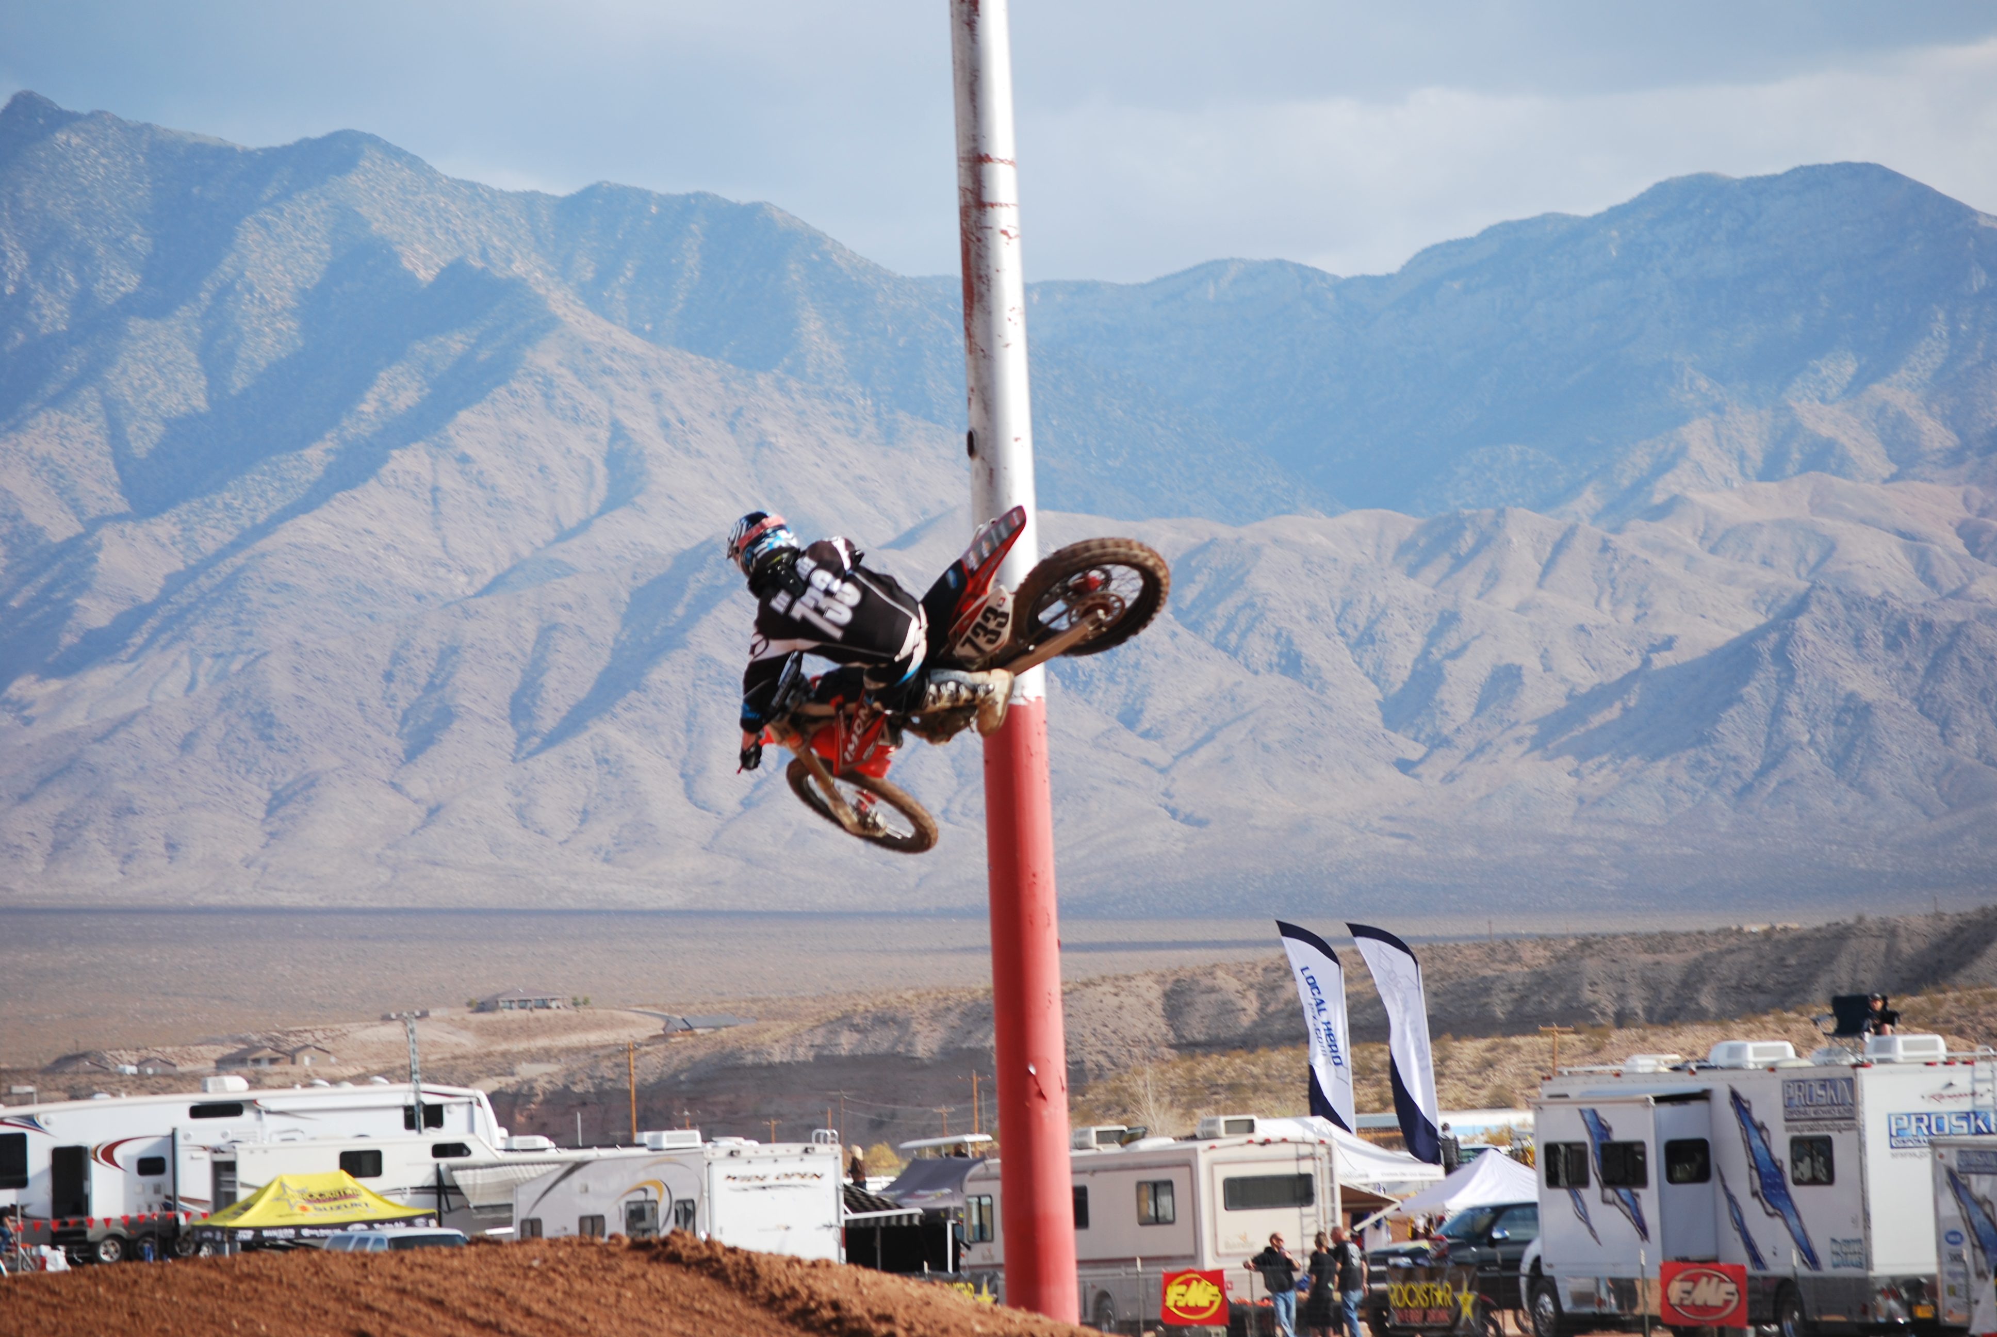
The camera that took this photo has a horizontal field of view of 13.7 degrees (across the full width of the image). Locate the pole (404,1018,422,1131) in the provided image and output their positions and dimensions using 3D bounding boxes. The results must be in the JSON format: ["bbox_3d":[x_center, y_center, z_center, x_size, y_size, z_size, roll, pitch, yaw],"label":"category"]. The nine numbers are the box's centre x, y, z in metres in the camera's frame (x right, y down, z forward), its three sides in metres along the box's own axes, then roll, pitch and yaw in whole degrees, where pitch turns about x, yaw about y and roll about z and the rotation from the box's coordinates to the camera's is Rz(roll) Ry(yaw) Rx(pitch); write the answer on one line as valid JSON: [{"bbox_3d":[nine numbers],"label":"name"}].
[{"bbox_3d":[-13.011,10.503,187.000,0.250,5.350,0.250,-2,-4,0],"label":"pole"}]

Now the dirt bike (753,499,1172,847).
[{"bbox_3d":[-0.311,0.057,34.880,1.280,0.800,2.150,20,-50,-39],"label":"dirt bike"}]

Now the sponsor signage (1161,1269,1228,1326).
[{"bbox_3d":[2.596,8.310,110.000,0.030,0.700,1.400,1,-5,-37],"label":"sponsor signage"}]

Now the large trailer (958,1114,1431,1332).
[{"bbox_3d":[2.420,9.250,137.800,2.500,3.550,9.500,-1,-4,-25],"label":"large trailer"}]

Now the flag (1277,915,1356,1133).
[{"bbox_3d":[5.874,7.276,153.000,1.300,5.300,0.150,-2,-4,0],"label":"flag"}]

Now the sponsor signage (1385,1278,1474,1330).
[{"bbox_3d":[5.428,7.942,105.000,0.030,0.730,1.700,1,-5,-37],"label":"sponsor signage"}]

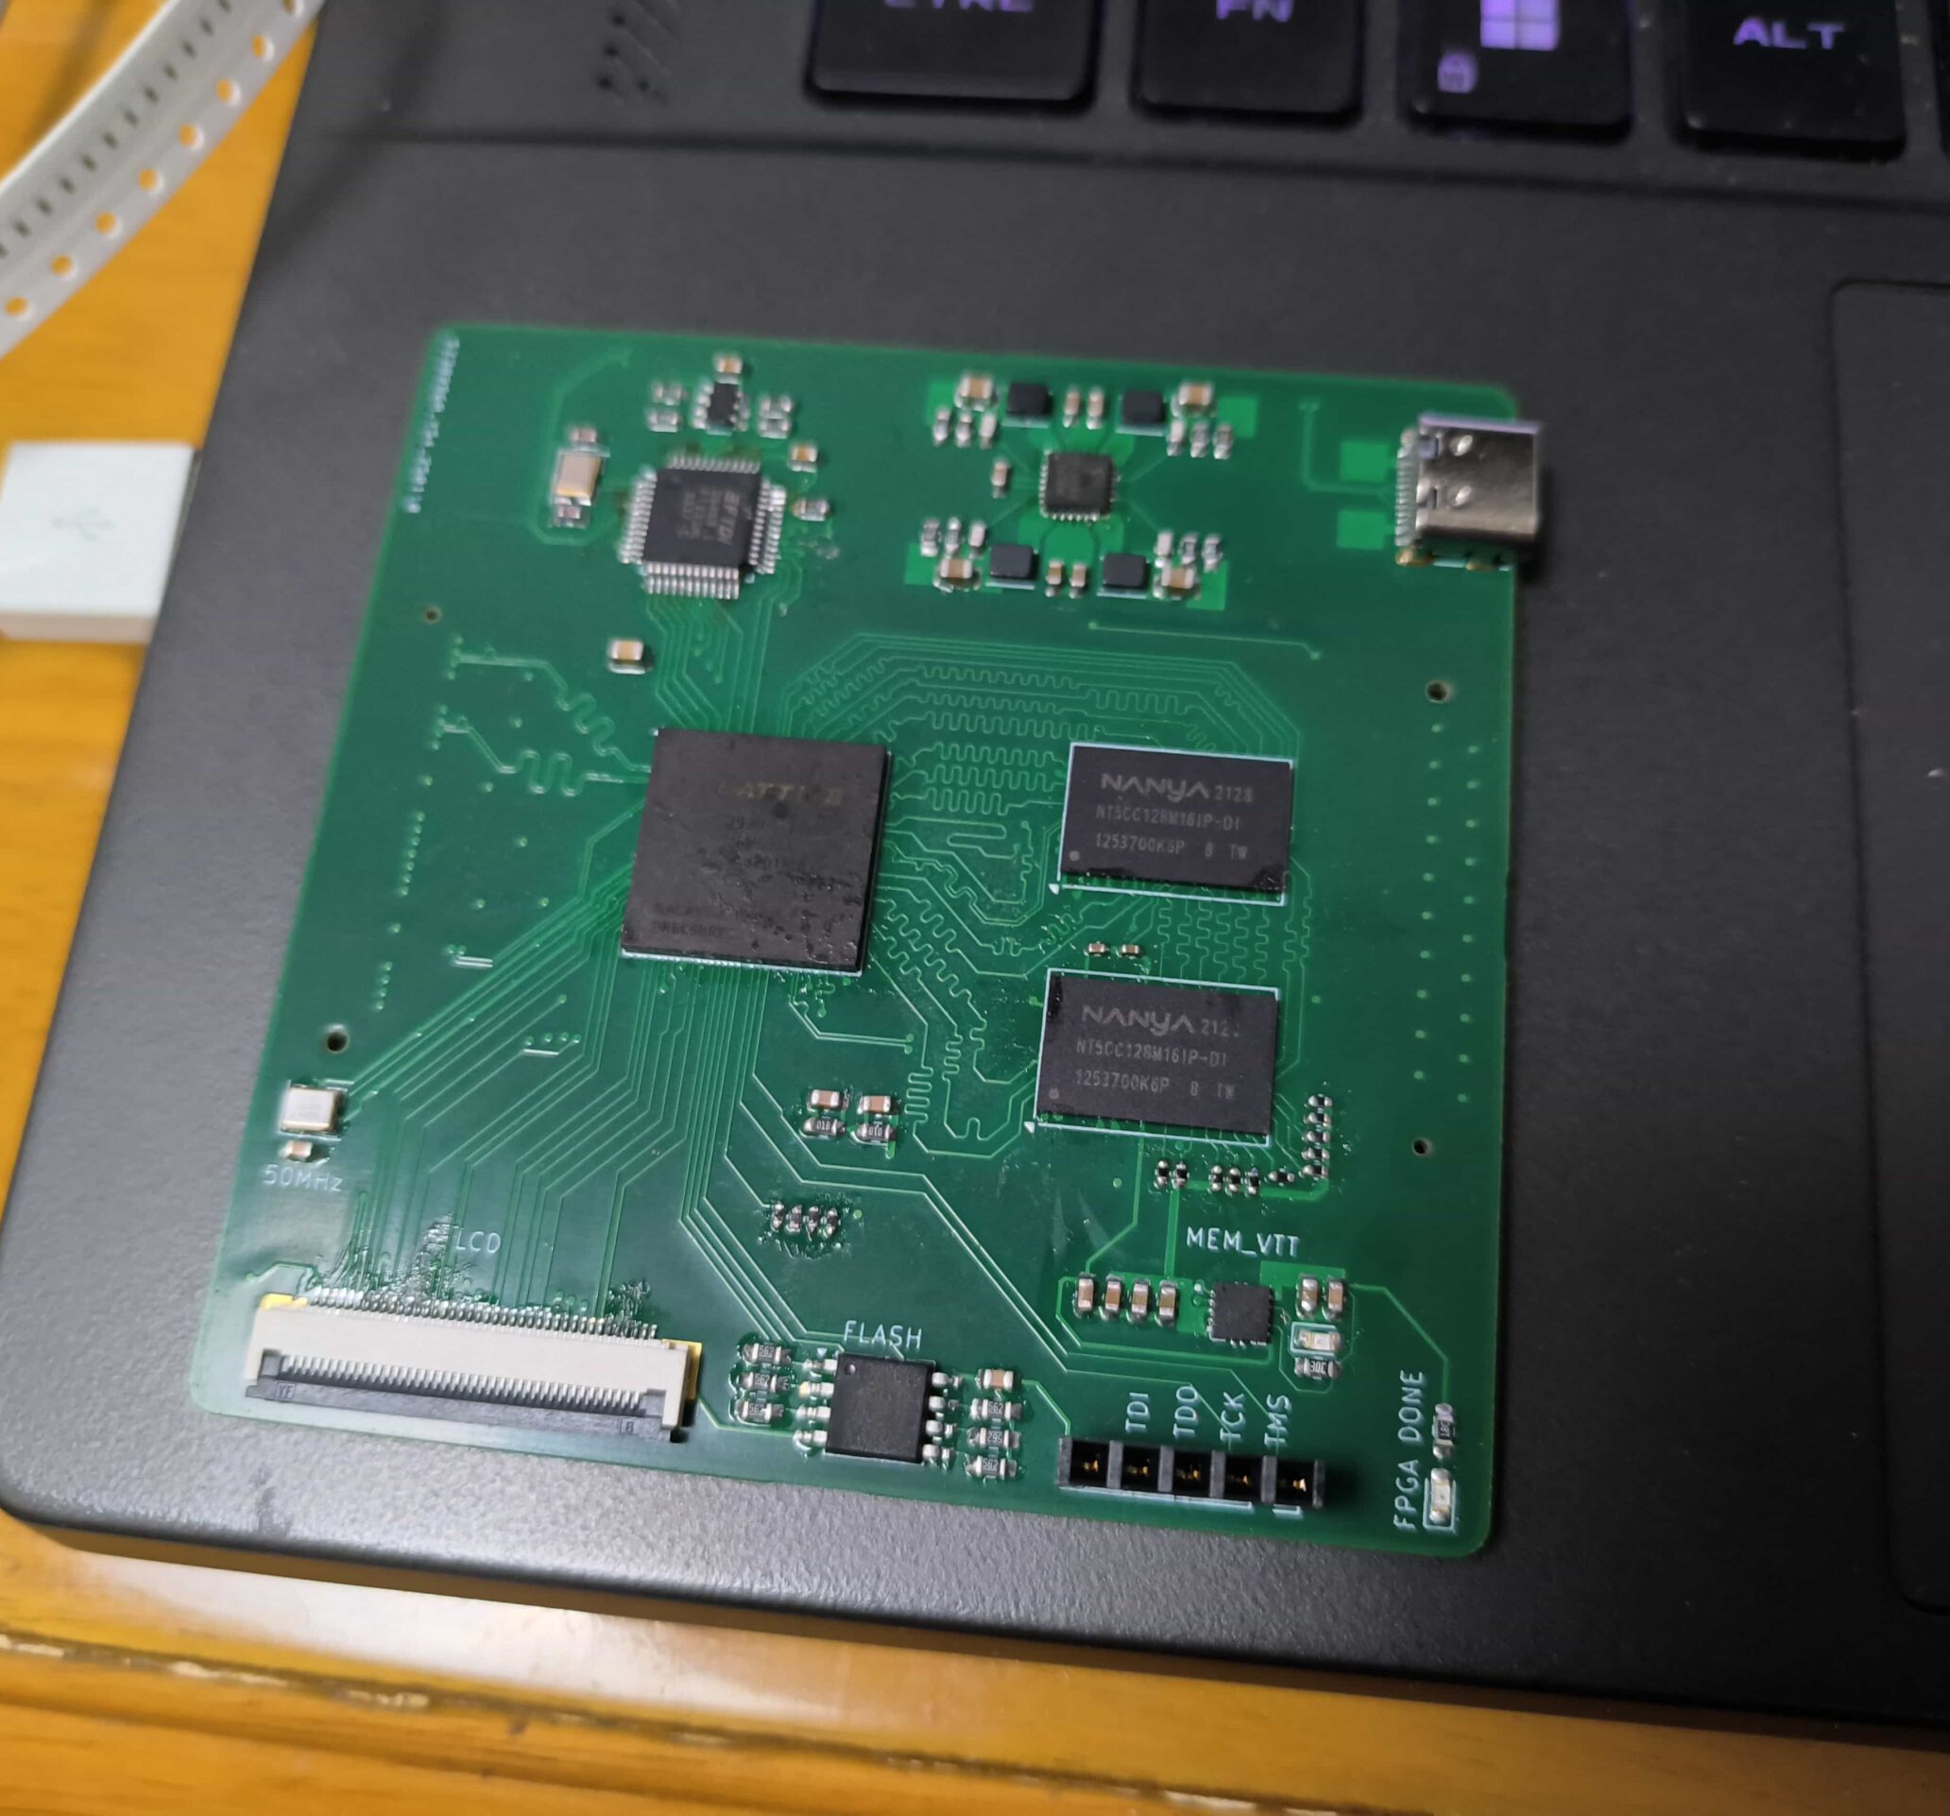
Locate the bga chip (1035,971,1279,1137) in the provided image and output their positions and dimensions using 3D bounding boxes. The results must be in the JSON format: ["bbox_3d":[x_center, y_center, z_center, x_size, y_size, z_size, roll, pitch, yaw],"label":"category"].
[{"bbox_3d":[0.010,0.008,0.091,0.013,0.001,0.008,5,74,5],"label":"bga chip"}]

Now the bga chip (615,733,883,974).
[{"bbox_3d":[-0.013,-0.004,0.096,0.014,0.001,0.014,5,74,5],"label":"bga chip"}]

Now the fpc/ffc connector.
[{"bbox_3d":[-0.028,0.025,0.088,0.025,0.002,0.006,5,74,5],"label":"fpc/ffc connector"}]

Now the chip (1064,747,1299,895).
[{"bbox_3d":[0.012,-0.005,0.095,0.013,0.001,0.008,5,74,5],"label":"chip"}]

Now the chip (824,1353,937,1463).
[{"bbox_3d":[-0.005,0.027,0.086,0.005,0.002,0.005,5,74,5],"label":"chip"}]

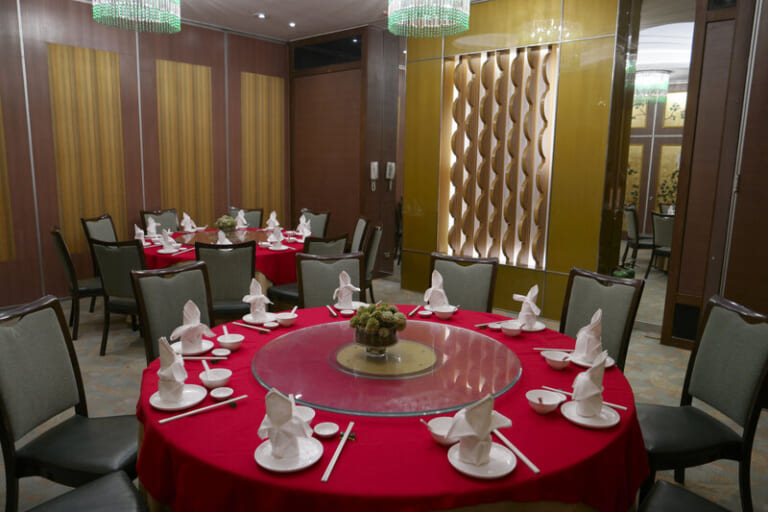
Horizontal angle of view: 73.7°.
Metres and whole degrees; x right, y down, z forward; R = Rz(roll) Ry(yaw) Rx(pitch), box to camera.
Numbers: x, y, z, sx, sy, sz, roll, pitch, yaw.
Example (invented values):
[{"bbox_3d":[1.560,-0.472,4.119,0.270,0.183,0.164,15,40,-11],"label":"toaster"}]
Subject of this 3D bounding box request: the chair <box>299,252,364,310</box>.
[{"bbox_3d":[-0.297,0.496,3.284,0.460,0.960,0.580,-2,10,-15],"label":"chair"}]

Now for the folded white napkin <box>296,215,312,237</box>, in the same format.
[{"bbox_3d":[-0.922,-0.353,5.865,0.110,0.205,0.155,-5,11,-36],"label":"folded white napkin"}]

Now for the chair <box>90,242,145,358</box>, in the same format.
[{"bbox_3d":[-1.972,0.295,4.222,0.470,0.930,0.580,3,9,10],"label":"chair"}]

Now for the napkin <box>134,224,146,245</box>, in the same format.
[{"bbox_3d":[-2.234,-0.200,4.694,0.095,0.197,0.130,-2,10,-20],"label":"napkin"}]

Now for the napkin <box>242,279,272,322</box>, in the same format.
[{"bbox_3d":[-0.605,0.210,2.456,0.145,0.197,0.090,-5,12,-34],"label":"napkin"}]

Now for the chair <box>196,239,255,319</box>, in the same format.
[{"bbox_3d":[-1.297,0.308,4.234,0.470,0.930,0.580,-2,10,-18],"label":"chair"}]

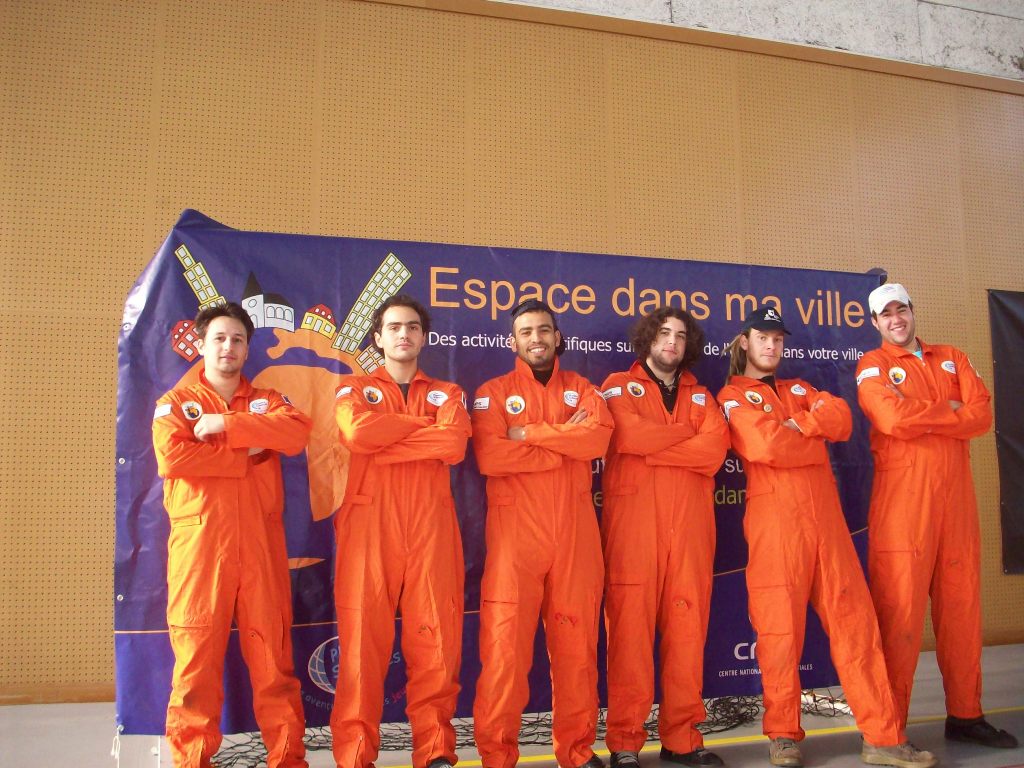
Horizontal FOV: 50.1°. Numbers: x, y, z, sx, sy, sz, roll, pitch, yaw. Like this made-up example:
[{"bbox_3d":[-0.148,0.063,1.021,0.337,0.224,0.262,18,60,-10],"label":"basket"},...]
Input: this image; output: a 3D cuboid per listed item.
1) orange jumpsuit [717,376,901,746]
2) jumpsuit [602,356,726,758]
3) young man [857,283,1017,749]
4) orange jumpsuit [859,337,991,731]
[{"bbox_3d":[1.108,0.652,4.091,0.660,1.368,0.440,1,-6,-10],"label":"orange jumpsuit"},{"bbox_3d":[0.564,0.634,4.051,0.500,1.436,0.400,1,-6,-9],"label":"jumpsuit"},{"bbox_3d":[1.696,0.509,4.362,0.620,1.852,0.500,0,-6,-3],"label":"young man"},{"bbox_3d":[1.643,0.598,4.371,0.560,1.556,0.420,0,-6,-3],"label":"orange jumpsuit"}]

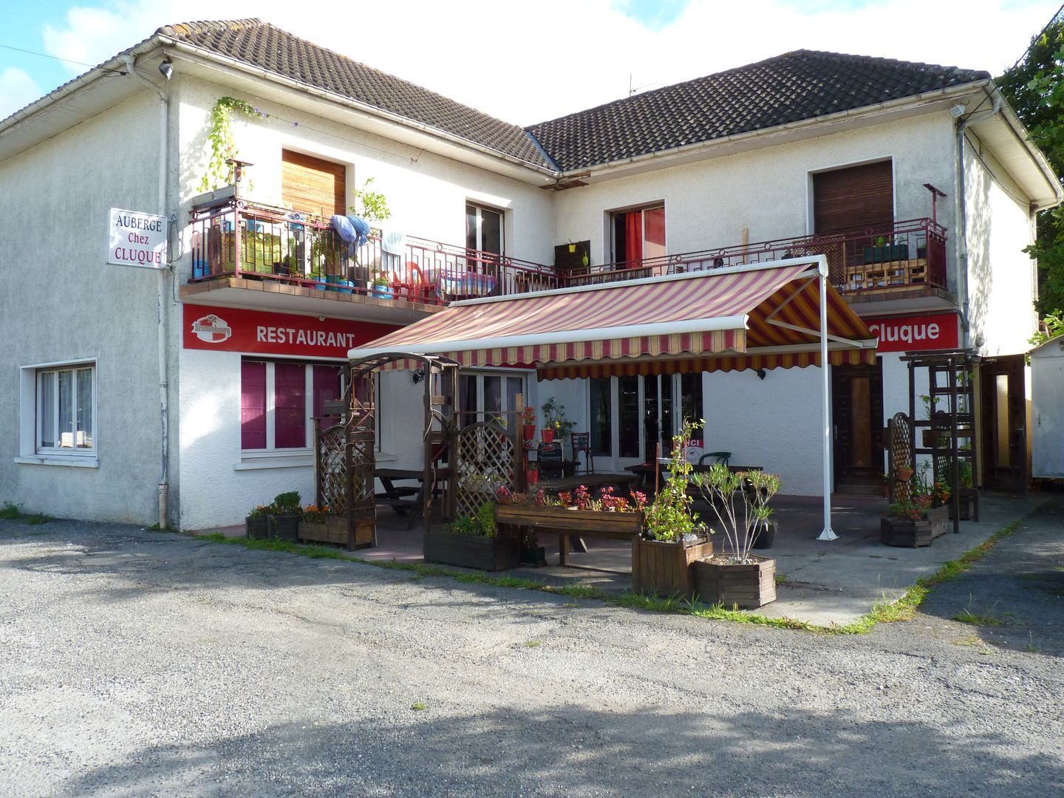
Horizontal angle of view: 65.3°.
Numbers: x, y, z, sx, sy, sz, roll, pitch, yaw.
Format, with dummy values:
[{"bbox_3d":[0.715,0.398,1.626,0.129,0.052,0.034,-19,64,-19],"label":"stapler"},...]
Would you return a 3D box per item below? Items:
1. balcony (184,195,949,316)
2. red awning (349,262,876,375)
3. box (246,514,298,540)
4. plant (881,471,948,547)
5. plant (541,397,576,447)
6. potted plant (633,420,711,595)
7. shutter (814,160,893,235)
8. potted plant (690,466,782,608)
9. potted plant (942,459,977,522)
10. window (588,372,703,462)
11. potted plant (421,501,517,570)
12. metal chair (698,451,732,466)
[{"bbox_3d":[0.692,-1.984,12.982,10.810,0.980,4.960,0,-1,-6],"label":"balcony"},{"bbox_3d":[0.903,-0.922,10.896,5.896,1.132,3.491,-2,-2,37],"label":"red awning"},{"bbox_3d":[-3.085,1.511,9.888,0.530,0.310,0.420,-1,-1,14],"label":"box"},{"bbox_3d":[4.314,1.200,9.420,0.500,0.820,1.130,-1,-1,39],"label":"plant"},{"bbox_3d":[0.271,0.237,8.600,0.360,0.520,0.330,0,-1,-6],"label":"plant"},{"bbox_3d":[1.113,0.855,6.619,0.490,1.369,0.470,-2,-2,37],"label":"potted plant"},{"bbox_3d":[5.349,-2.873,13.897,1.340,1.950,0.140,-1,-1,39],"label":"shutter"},{"bbox_3d":[1.550,1.016,6.303,0.660,1.022,0.570,-1,-1,11],"label":"potted plant"},{"bbox_3d":[5.897,1.218,11.446,0.420,0.830,0.420,-1,-1,39],"label":"potted plant"},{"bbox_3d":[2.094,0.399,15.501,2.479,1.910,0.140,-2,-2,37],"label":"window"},{"bbox_3d":[-0.602,1.313,8.217,0.970,0.650,0.390,-1,-1,39],"label":"potted plant"},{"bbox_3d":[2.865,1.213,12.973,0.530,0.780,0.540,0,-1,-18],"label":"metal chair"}]

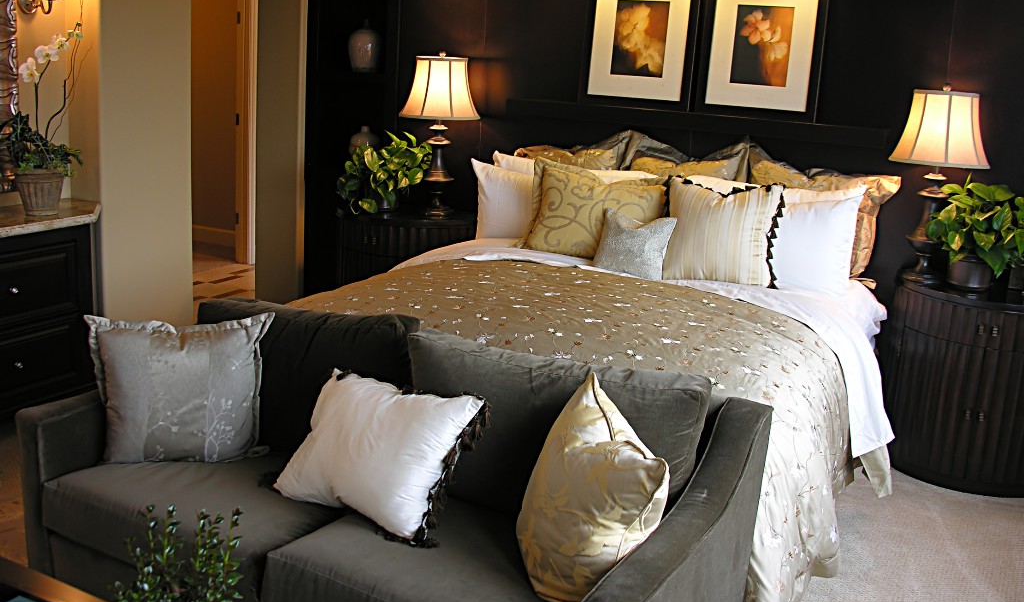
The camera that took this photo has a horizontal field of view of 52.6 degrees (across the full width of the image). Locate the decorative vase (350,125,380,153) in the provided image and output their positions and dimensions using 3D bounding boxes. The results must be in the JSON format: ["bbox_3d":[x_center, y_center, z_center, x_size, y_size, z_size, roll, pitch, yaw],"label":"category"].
[{"bbox_3d":[-0.812,-0.837,5.734,0.190,0.260,0.190,10,15,28],"label":"decorative vase"}]

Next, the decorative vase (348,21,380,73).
[{"bbox_3d":[-0.796,-1.379,5.622,0.190,0.280,0.190,3,13,-1],"label":"decorative vase"}]

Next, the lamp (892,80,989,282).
[{"bbox_3d":[1.647,-0.443,4.005,0.410,0.780,0.410,10,15,28],"label":"lamp"}]

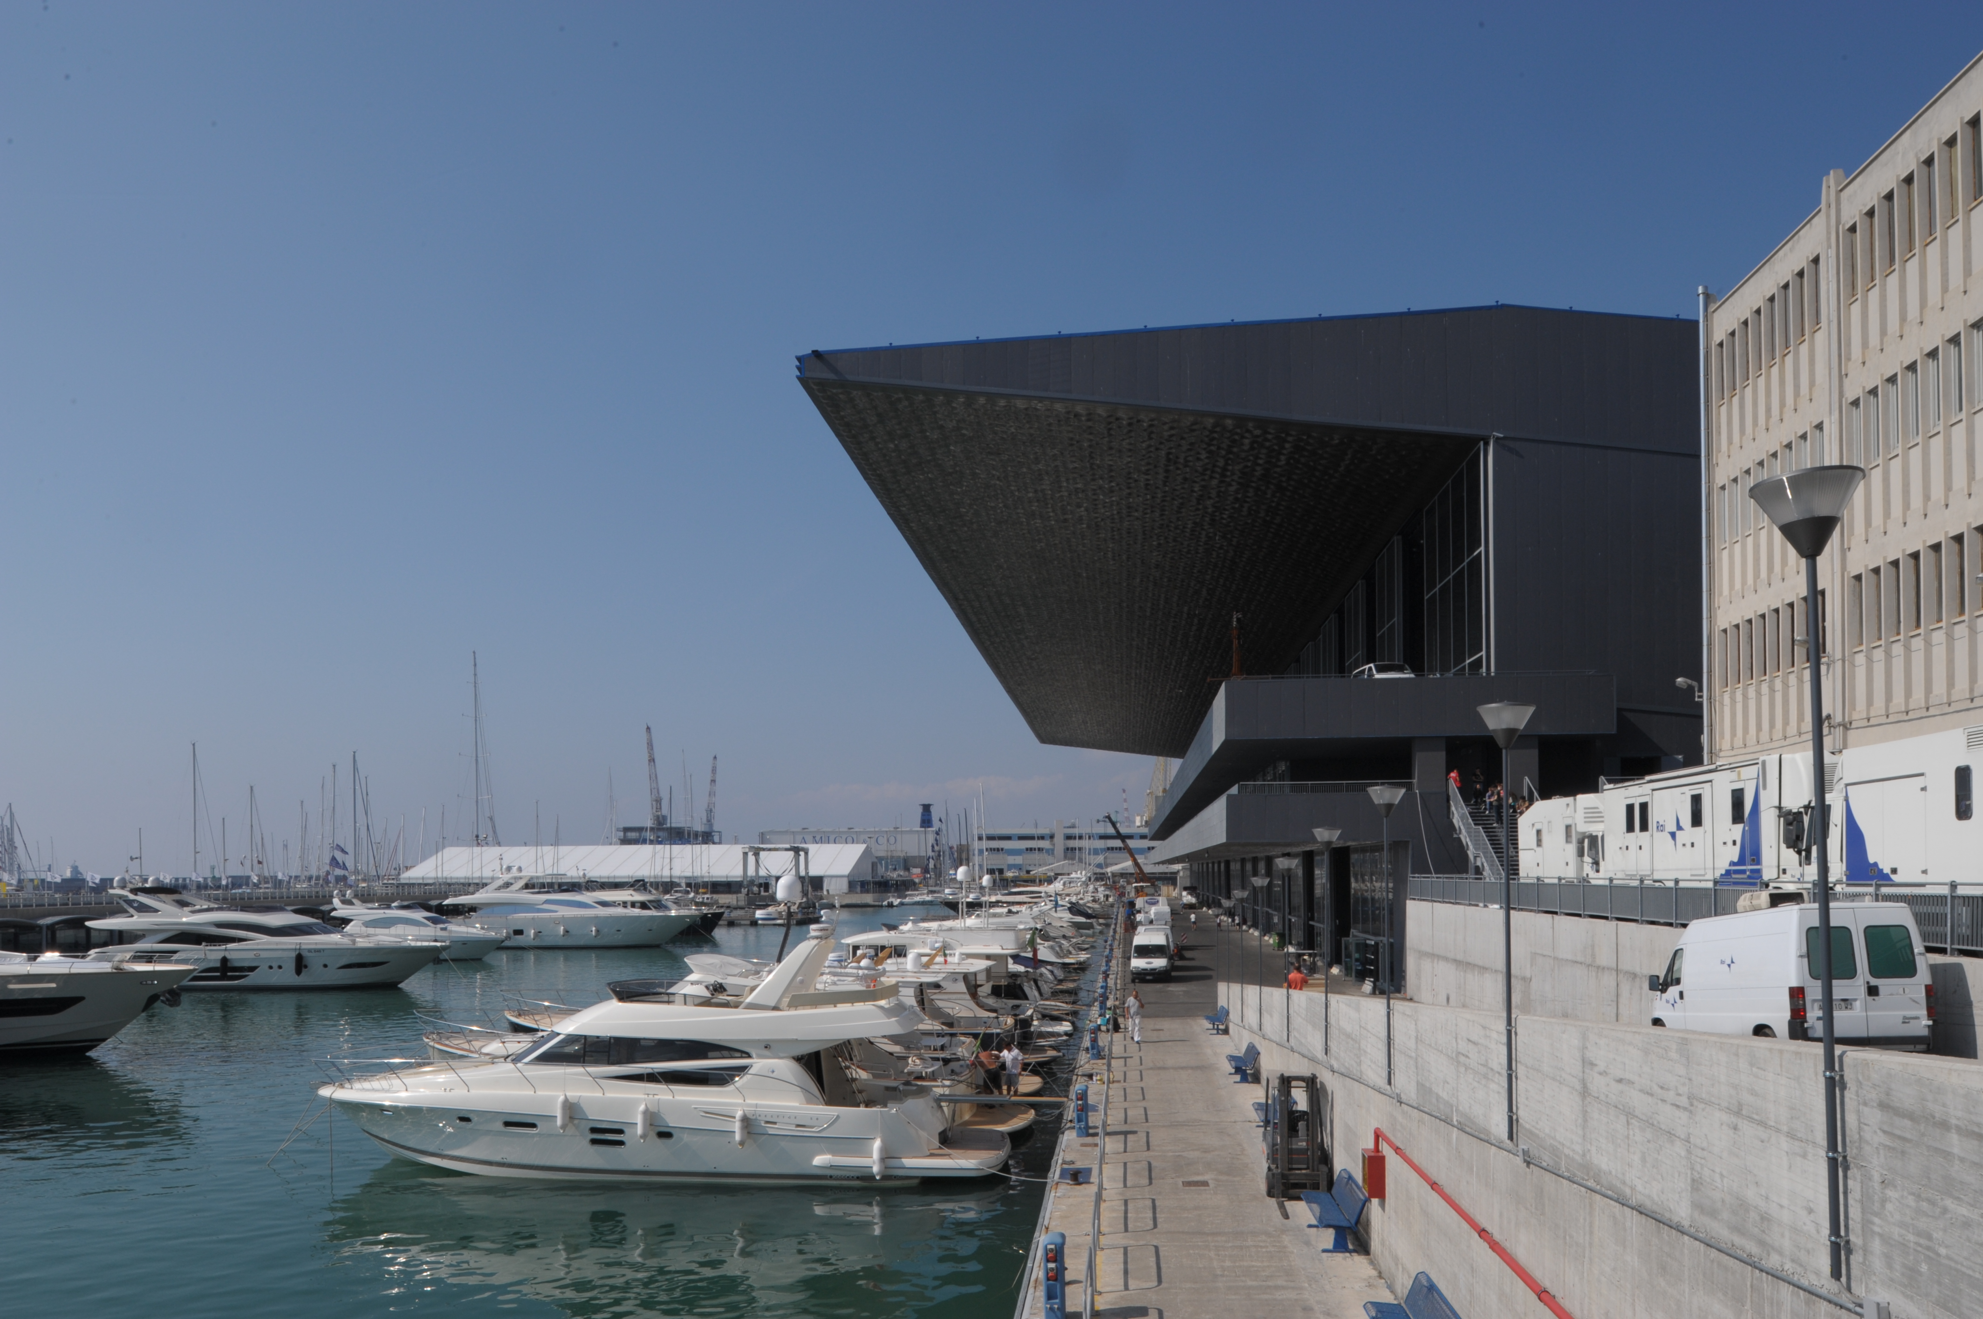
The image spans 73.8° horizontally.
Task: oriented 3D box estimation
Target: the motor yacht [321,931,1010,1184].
[{"bbox_3d":[-7.591,8.815,29.900,16.100,5.400,4.600,-1,-5,6],"label":"motor yacht"}]

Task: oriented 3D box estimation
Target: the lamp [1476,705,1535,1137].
[{"bbox_3d":[4.679,2.384,12.000,0.500,3.970,0.500,1,-4,0],"label":"lamp"}]

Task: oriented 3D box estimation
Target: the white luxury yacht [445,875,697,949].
[{"bbox_3d":[-36.658,22.232,116.000,22.300,6.500,5.600,-1,-5,6],"label":"white luxury yacht"}]

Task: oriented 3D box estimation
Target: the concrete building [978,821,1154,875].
[{"bbox_3d":[19.495,50.668,350.000,49.000,15.000,20.000,-1,-5,6],"label":"concrete building"}]

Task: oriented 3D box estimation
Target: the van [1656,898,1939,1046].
[{"bbox_3d":[13.092,5.403,22.000,2.050,2.470,5.100,-2,-9,6],"label":"van"}]

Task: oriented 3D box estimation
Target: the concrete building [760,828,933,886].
[{"bbox_3d":[-38.593,52.608,352.000,46.000,15.500,25.000,-1,-5,6],"label":"concrete building"}]

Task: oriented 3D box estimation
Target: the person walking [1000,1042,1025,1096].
[{"bbox_3d":[0.554,10.934,35.000,0.420,1.700,0.550,4,-6,-45],"label":"person walking"}]

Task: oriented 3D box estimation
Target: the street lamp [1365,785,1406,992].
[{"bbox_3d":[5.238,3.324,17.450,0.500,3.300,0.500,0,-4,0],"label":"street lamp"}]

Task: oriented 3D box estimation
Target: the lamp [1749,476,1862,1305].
[{"bbox_3d":[4.092,1.075,6.480,0.500,3.950,0.500,0,-4,0],"label":"lamp"}]

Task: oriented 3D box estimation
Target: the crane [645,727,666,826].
[{"bbox_3d":[-109.416,38.055,430.000,8.000,33.000,7.000,2,-5,-25],"label":"crane"}]

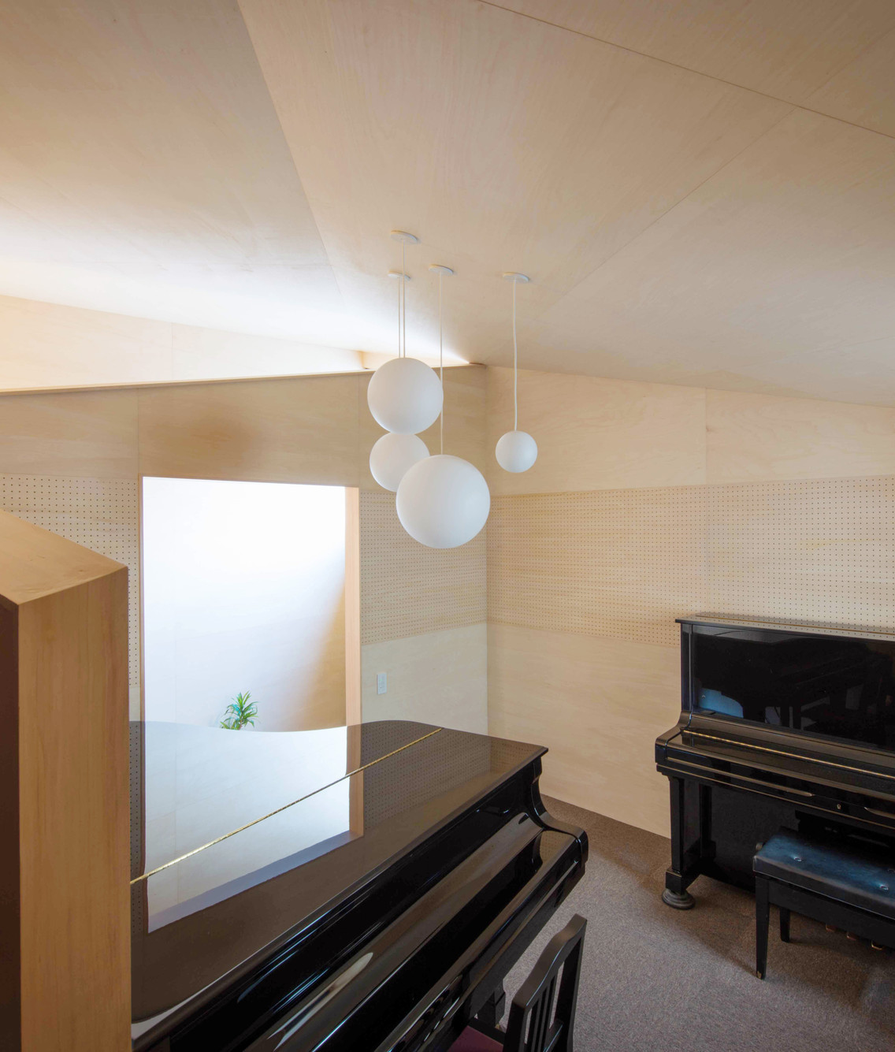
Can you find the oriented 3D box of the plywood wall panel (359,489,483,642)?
[{"bbox_3d":[-0.118,0.247,3.994,0.020,0.910,1.135,-1,0,44],"label":"plywood wall panel"}]

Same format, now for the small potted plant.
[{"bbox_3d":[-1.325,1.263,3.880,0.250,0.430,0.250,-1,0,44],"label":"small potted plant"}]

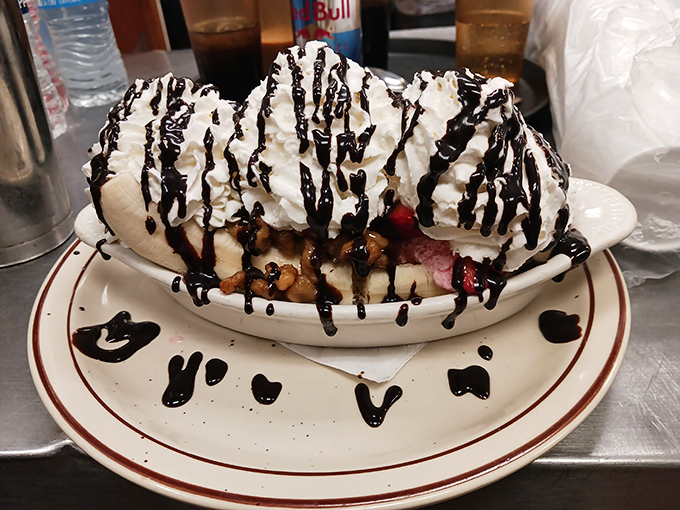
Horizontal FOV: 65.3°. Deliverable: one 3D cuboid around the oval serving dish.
[{"bbox_3d":[0.004,-0.002,0.250,0.255,0.036,0.127,0,35,4],"label":"oval serving dish"}]

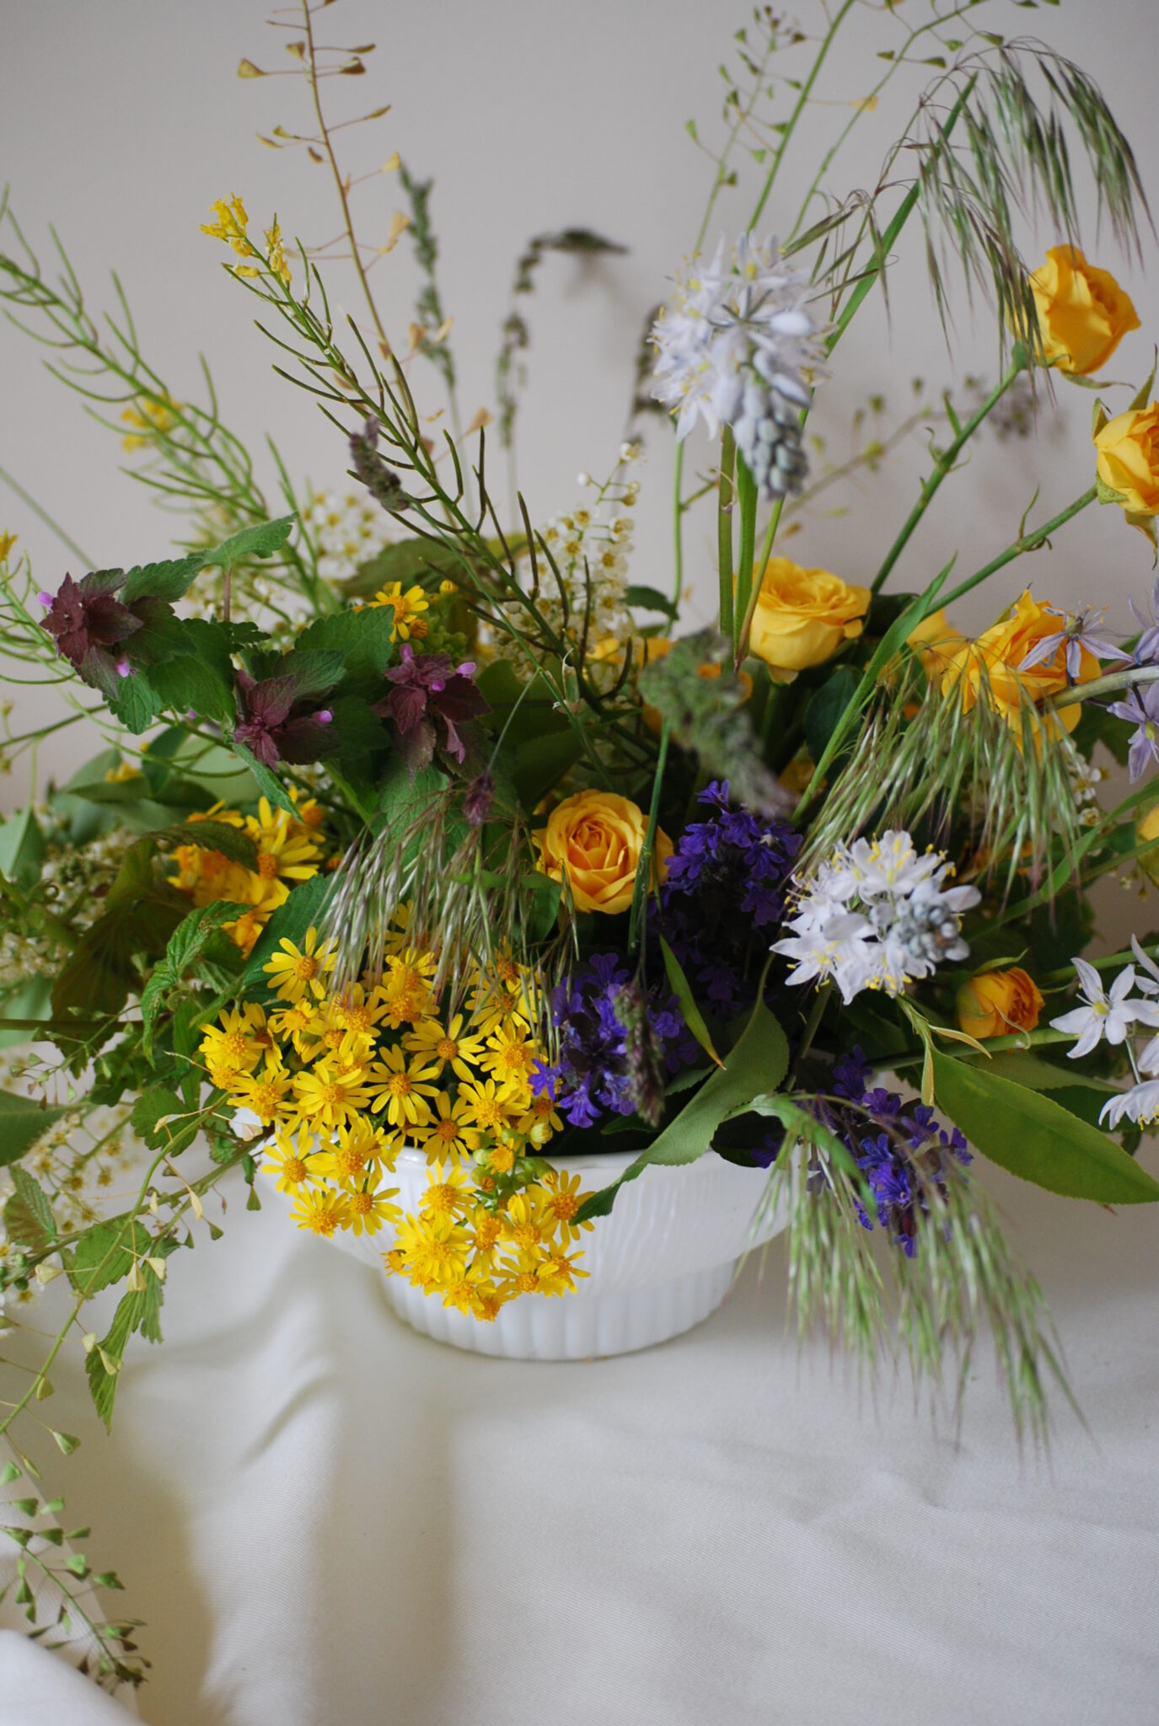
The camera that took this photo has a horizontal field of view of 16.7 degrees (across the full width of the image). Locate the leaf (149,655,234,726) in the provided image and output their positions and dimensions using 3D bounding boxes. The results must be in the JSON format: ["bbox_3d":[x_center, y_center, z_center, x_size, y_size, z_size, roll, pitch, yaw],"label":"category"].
[{"bbox_3d":[-0.112,-0.050,1.135,0.027,0.007,0.019,26,57,10],"label":"leaf"}]

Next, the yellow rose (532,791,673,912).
[{"bbox_3d":[0.007,-0.003,1.130,0.039,0.037,0.031,-2,-19,4],"label":"yellow rose"}]

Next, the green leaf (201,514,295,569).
[{"bbox_3d":[-0.096,-0.093,1.140,0.029,0.009,0.018,-24,37,-3],"label":"green leaf"}]

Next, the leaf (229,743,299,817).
[{"bbox_3d":[-0.089,-0.023,1.110,0.020,0.021,0.014,-7,16,-24],"label":"leaf"}]

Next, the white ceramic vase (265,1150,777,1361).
[{"bbox_3d":[-0.008,0.097,1.210,0.190,0.078,0.186,0,14,0],"label":"white ceramic vase"}]

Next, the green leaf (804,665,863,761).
[{"bbox_3d":[0.077,-0.045,1.200,0.020,0.029,0.007,6,-17,11],"label":"green leaf"}]

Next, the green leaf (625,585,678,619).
[{"bbox_3d":[0.022,-0.078,1.180,0.016,0.011,0.013,-3,15,-11],"label":"green leaf"}]

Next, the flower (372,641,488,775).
[{"bbox_3d":[-0.041,-0.043,1.090,0.031,0.035,0.028,-1,15,-3],"label":"flower"}]

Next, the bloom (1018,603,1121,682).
[{"bbox_3d":[0.138,-0.062,1.110,0.029,0.022,0.021,0,15,0],"label":"bloom"}]

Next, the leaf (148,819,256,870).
[{"bbox_3d":[-0.109,-0.005,1.140,0.032,0.013,0.020,14,36,21],"label":"leaf"}]

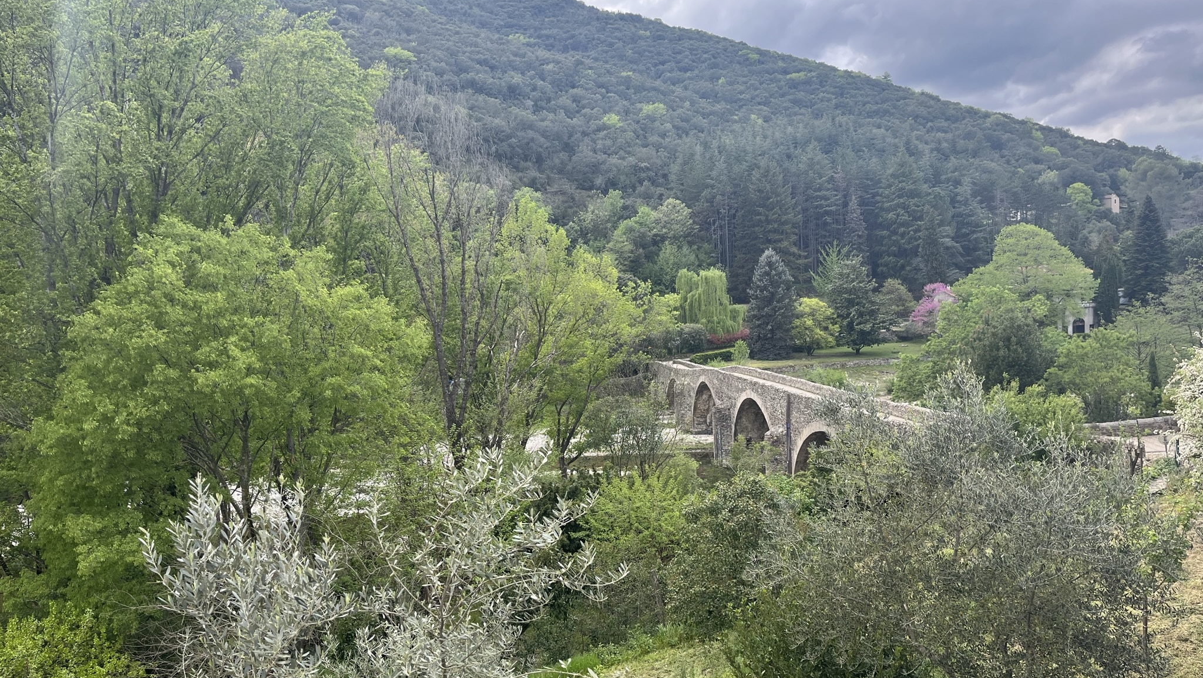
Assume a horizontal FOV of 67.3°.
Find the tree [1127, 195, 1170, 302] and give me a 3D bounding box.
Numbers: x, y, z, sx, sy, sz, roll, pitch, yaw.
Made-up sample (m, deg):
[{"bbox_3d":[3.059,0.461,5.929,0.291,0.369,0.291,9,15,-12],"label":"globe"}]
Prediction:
[{"bbox_3d":[99.886,-15.961,165.000,8.066,20.767,8.066,0,1,31],"label":"tree"}]

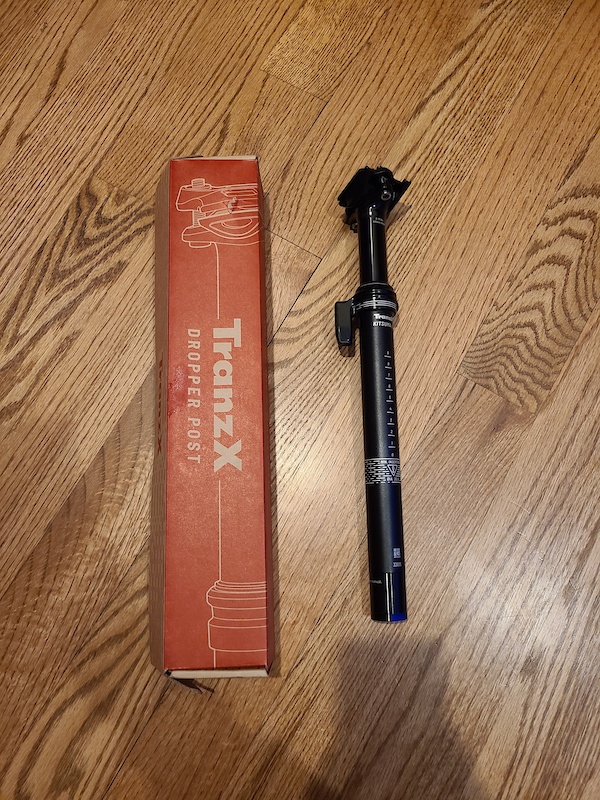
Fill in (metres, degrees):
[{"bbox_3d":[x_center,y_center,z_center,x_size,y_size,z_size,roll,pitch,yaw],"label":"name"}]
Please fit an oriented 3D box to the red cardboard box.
[{"bbox_3d":[-0.078,0.003,0.529,0.095,0.058,0.437,-2,80,-1],"label":"red cardboard box"}]

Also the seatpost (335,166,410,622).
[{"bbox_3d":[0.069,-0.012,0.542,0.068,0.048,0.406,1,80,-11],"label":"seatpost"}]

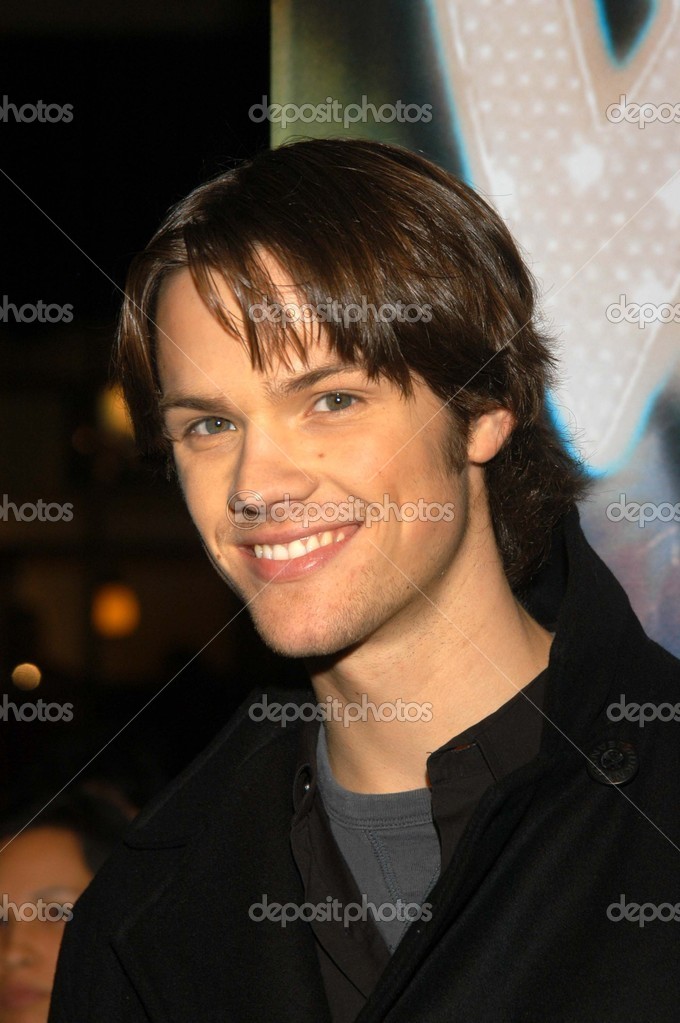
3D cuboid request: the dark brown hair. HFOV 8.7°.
[{"bbox_3d":[0.003,-0.068,2.270,0.205,0.240,0.240,-9,-1,24],"label":"dark brown hair"}]

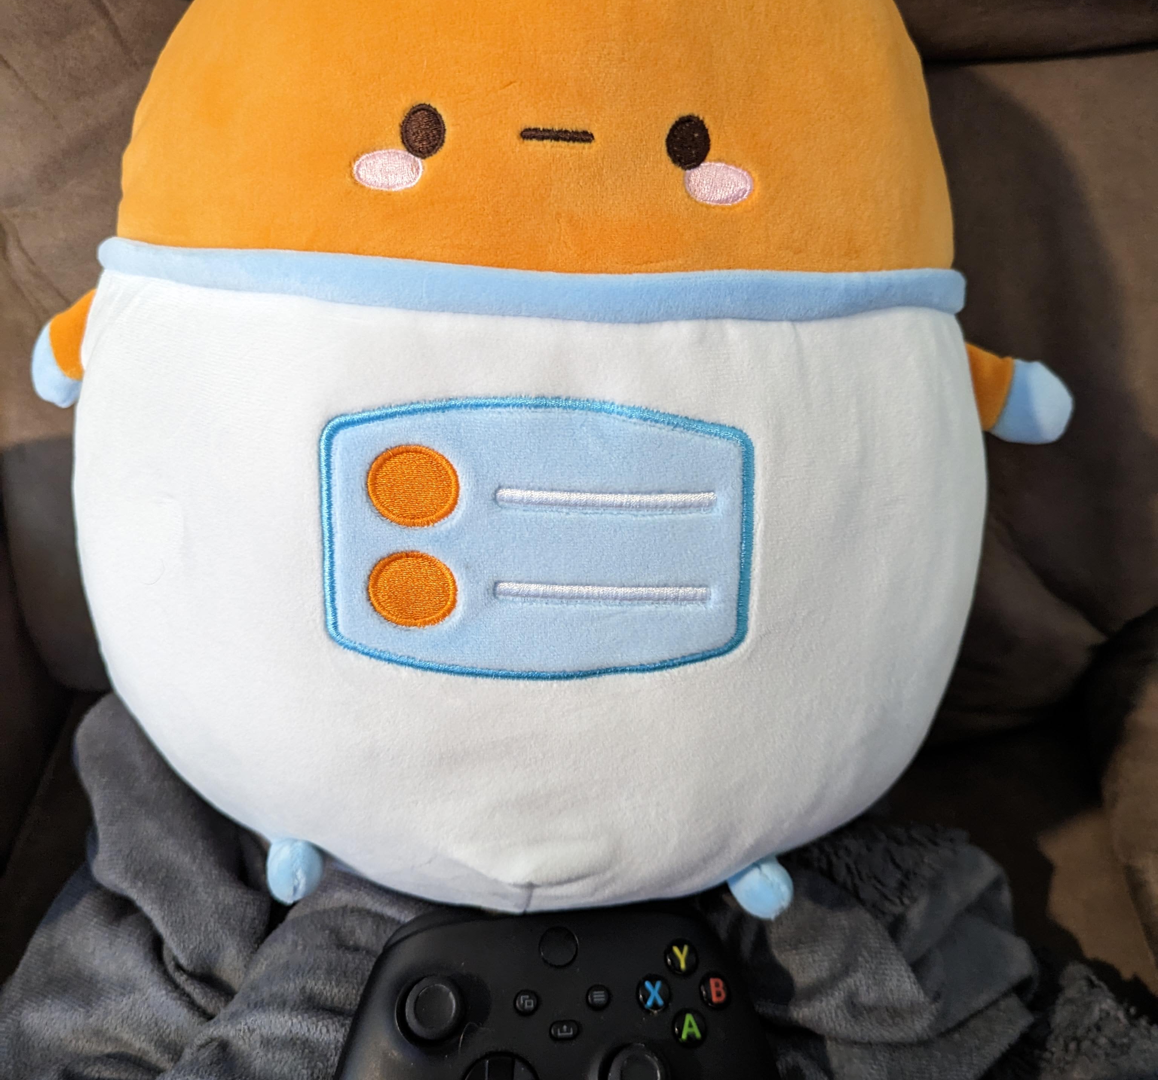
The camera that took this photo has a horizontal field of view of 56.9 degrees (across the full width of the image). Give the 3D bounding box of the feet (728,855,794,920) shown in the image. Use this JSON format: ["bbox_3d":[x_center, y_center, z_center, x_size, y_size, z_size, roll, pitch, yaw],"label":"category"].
[{"bbox_3d":[0.069,0.131,0.403,0.025,0.026,0.026,2,17,-3],"label":"feet"}]

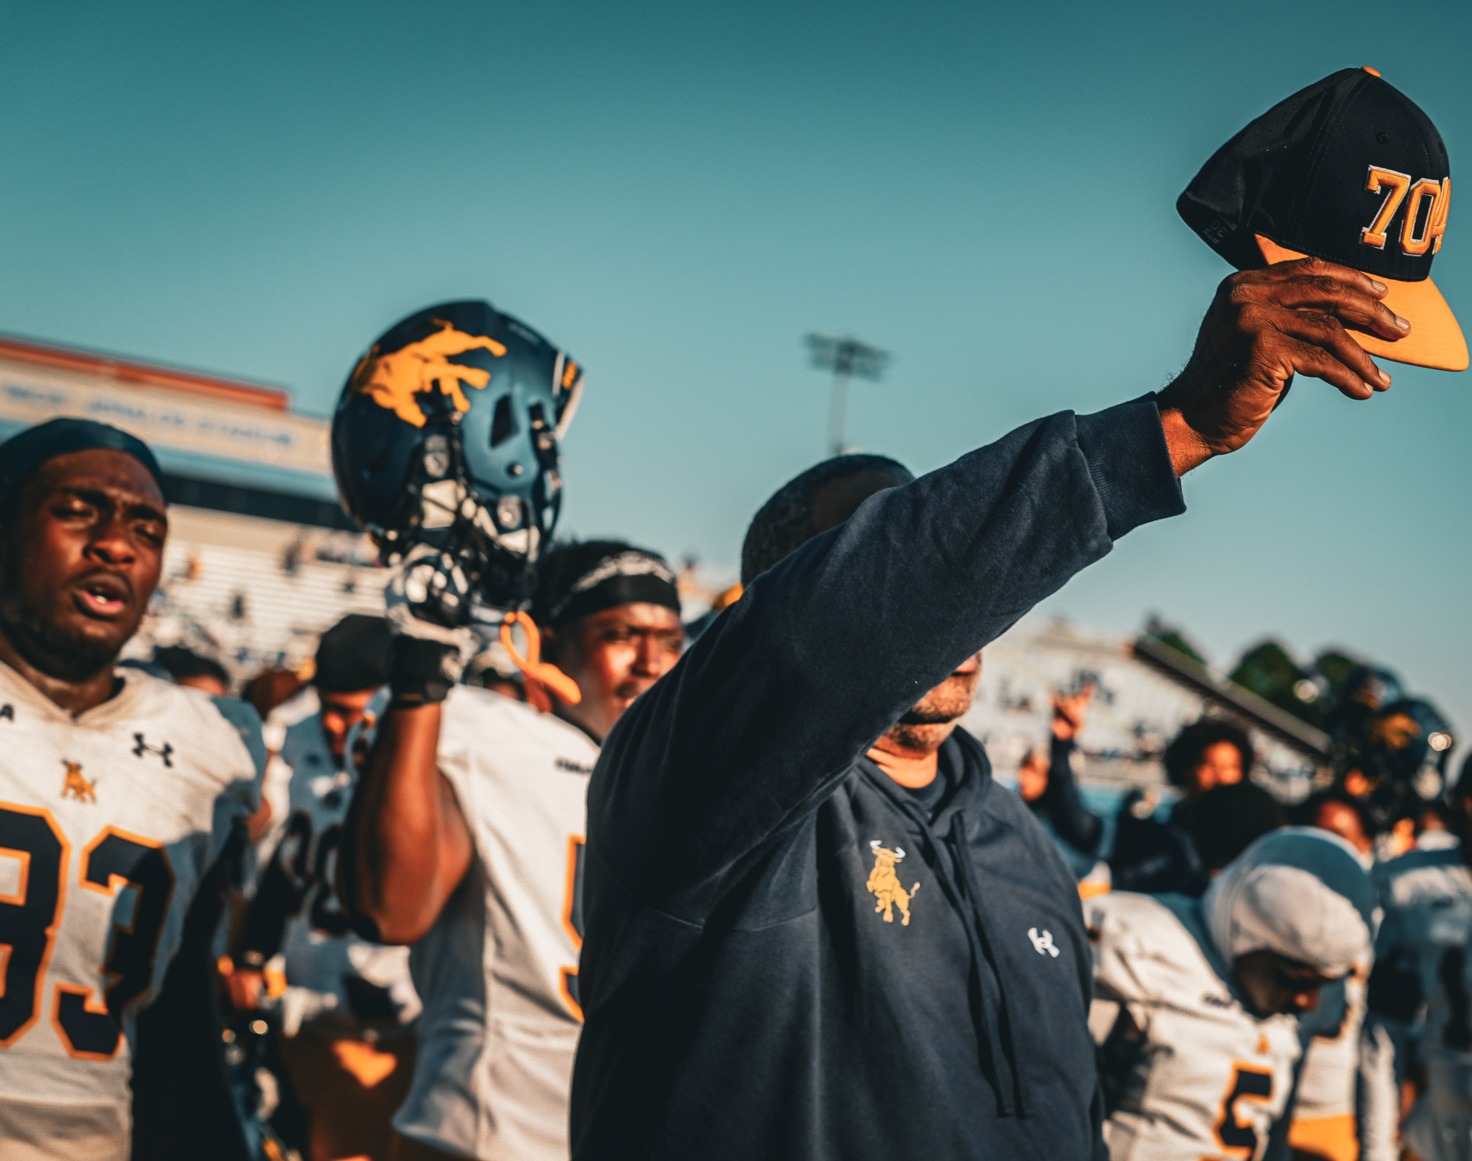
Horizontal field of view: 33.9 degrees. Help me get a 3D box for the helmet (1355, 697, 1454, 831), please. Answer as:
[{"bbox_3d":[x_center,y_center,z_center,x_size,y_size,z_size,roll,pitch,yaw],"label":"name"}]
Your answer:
[{"bbox_3d":[1.717,0.464,6.200,0.310,0.280,0.240,16,-1,27],"label":"helmet"}]

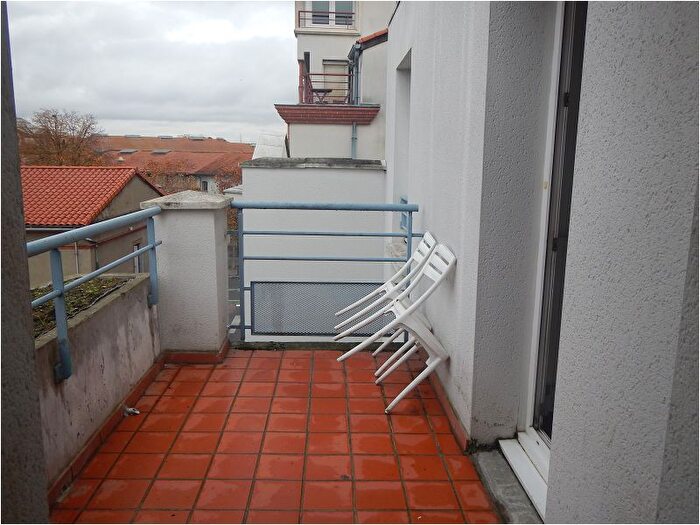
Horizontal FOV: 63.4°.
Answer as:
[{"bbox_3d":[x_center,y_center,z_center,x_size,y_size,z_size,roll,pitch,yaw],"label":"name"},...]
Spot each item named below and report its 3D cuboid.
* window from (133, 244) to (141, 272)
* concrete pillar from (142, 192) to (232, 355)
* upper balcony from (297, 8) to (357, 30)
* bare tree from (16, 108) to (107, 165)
[{"bbox_3d":[-9.390,-0.107,24.877,0.200,1.450,1.050,1,11,-2],"label":"window"},{"bbox_3d":[-1.039,0.068,3.744,0.485,1.080,0.480,1,11,-2],"label":"concrete pillar"},{"bbox_3d":[-0.767,-7.838,18.496,2.100,0.800,0.450,1,11,-2],"label":"upper balcony"},{"bbox_3d":[-21.409,-7.215,42.366,7.000,9.000,6.600,1,11,-2],"label":"bare tree"}]

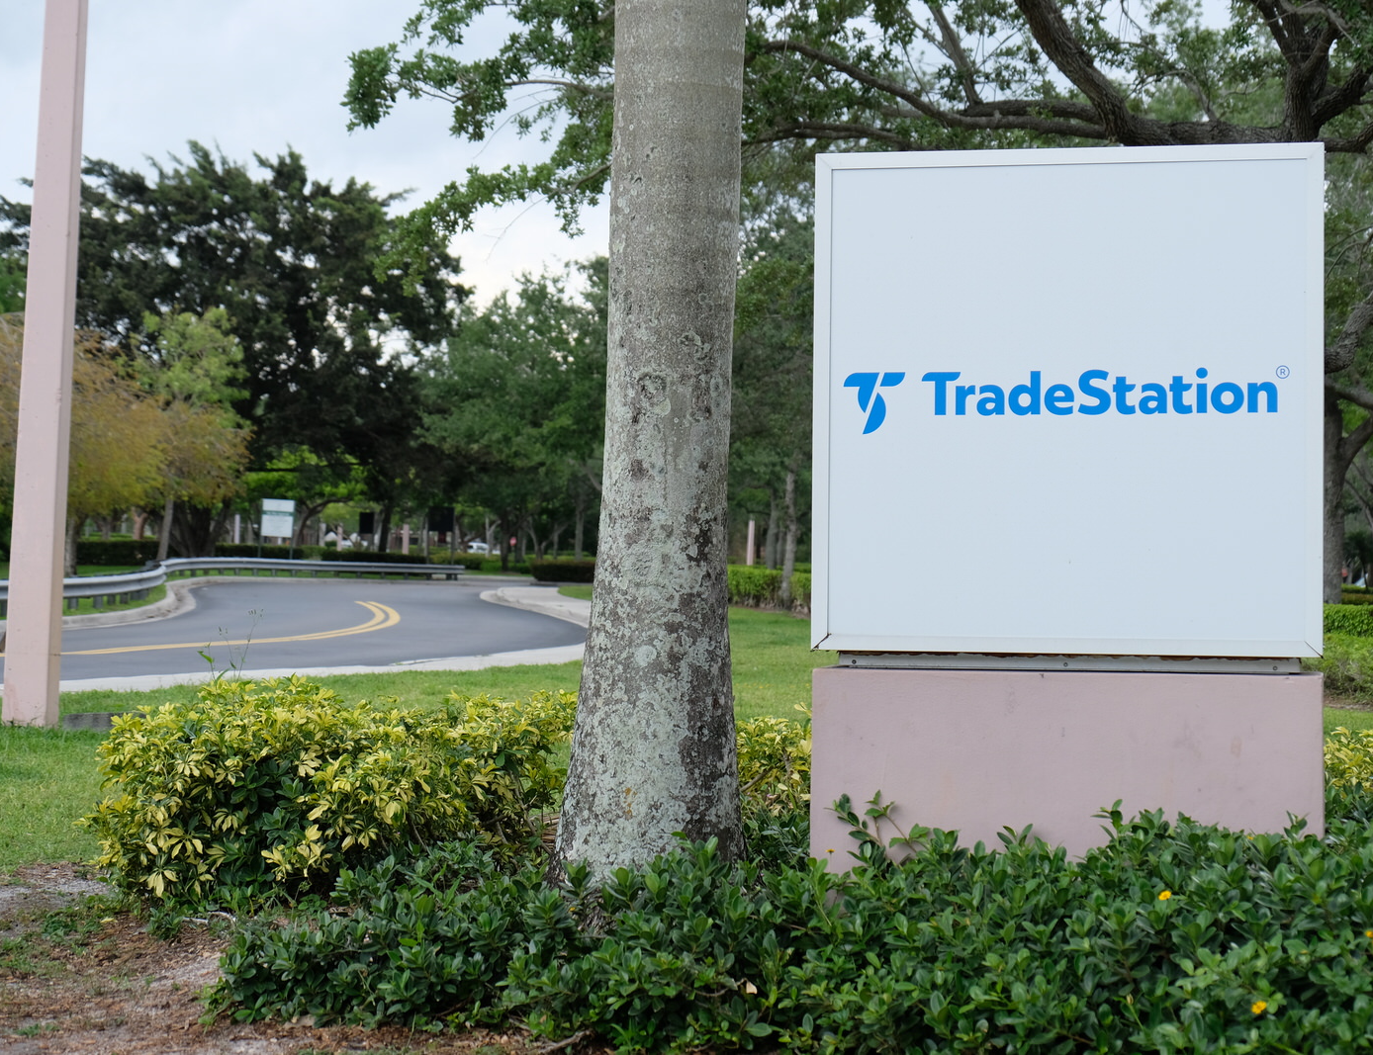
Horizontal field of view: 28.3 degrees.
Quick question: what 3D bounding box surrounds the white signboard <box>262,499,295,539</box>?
[{"bbox_3d":[-13.765,-0.292,92.000,1.120,1.300,0.080,2,0,-6],"label":"white signboard"}]

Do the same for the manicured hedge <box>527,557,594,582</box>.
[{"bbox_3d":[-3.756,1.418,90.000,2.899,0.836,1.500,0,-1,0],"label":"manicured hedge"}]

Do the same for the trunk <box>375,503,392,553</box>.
[{"bbox_3d":[-12.201,0.087,110.000,0.664,2.119,0.600,0,-1,0],"label":"trunk"}]

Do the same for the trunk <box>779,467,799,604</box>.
[{"bbox_3d":[2.582,0.250,69.000,0.450,3.650,0.400,2,0,0],"label":"trunk"}]

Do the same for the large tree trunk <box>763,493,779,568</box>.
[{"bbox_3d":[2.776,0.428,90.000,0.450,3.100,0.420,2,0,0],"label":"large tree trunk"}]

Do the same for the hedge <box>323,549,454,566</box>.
[{"bbox_3d":[-11.661,1.417,106.000,5.000,0.950,1.200,2,0,-3],"label":"hedge"}]

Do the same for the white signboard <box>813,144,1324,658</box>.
[{"bbox_3d":[1.163,-0.378,8.325,1.520,1.519,0.280,0,-1,11],"label":"white signboard"}]

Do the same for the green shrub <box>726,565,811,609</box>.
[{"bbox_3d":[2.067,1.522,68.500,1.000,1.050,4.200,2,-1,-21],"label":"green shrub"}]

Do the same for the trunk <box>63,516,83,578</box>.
[{"bbox_3d":[-15.286,0.493,68.000,0.460,1.650,0.420,2,0,0],"label":"trunk"}]

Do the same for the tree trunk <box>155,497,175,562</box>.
[{"bbox_3d":[-18.739,0.111,98.000,0.676,2.399,0.550,0,-1,0],"label":"tree trunk"}]

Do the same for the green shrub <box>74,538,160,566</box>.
[{"bbox_3d":[-21.401,0.922,103.000,3.318,1.051,1.500,0,-1,0],"label":"green shrub"}]

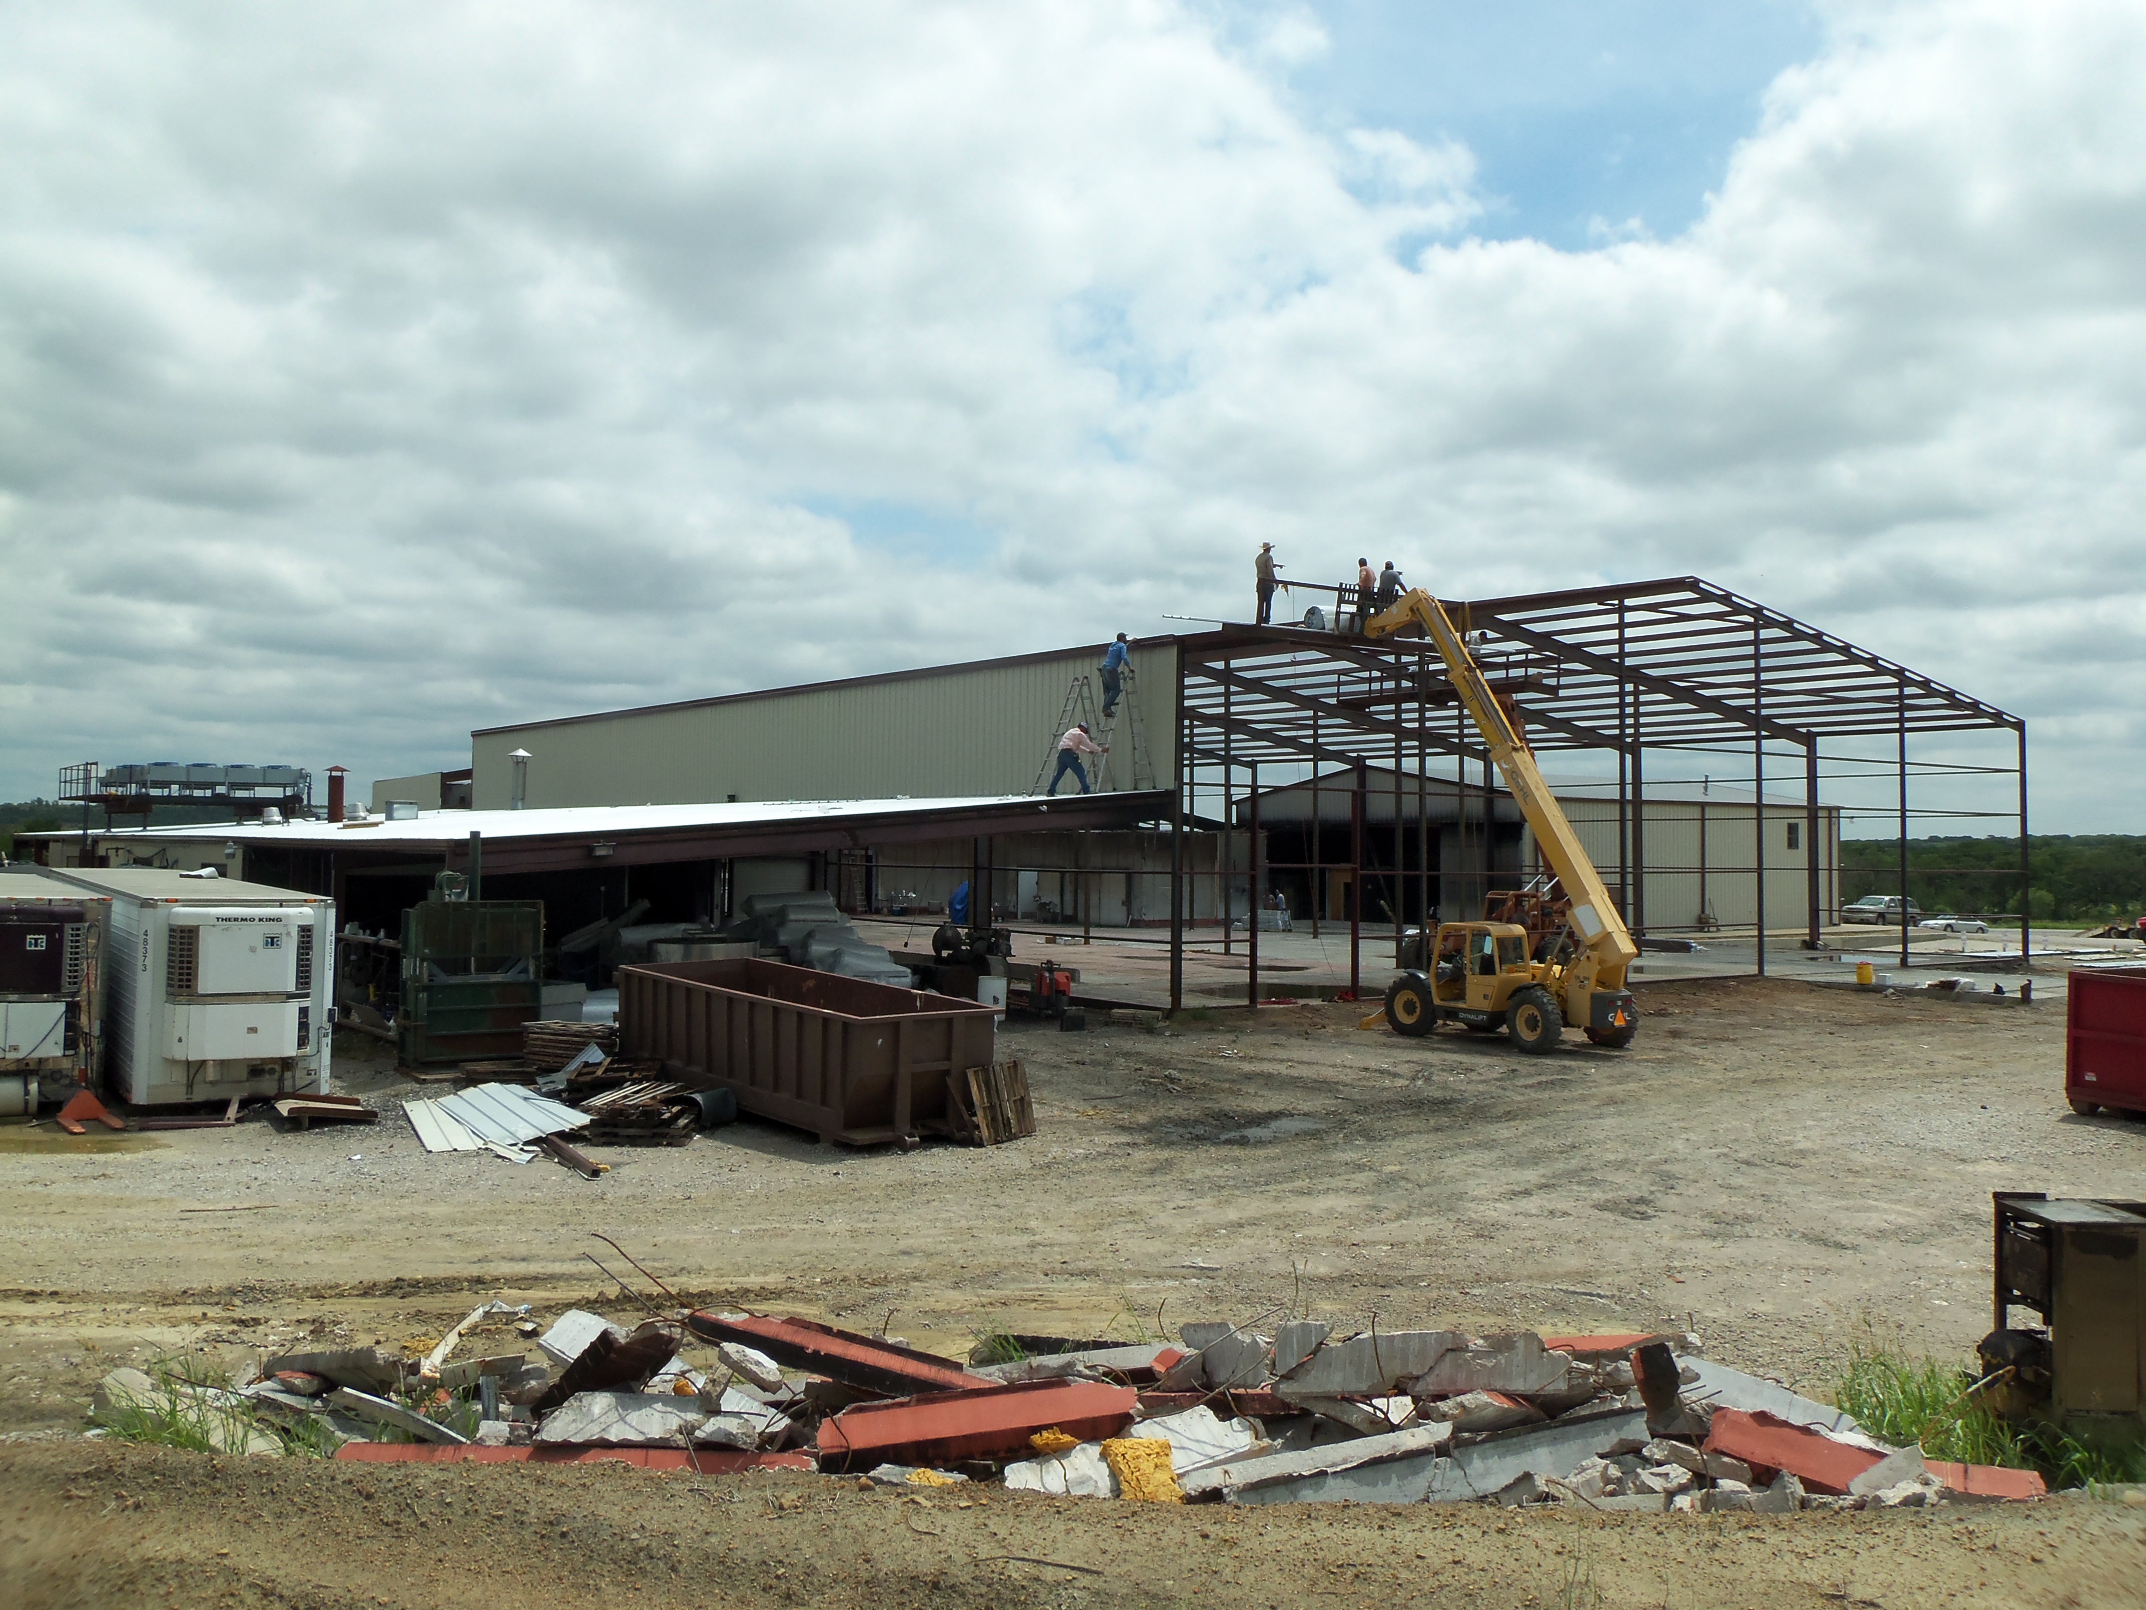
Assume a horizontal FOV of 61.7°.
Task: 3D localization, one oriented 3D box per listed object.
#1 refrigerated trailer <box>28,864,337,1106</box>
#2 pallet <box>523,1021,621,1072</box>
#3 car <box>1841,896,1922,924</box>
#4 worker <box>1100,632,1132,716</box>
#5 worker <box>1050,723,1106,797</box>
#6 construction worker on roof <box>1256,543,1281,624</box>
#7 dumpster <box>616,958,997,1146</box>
[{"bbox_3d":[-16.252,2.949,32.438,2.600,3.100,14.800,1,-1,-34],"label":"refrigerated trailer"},{"bbox_3d":[-8.240,3.975,29.500,1.220,0.720,1.050,0,-2,16],"label":"pallet"},{"bbox_3d":[51.349,6.730,114.000,5.100,1.900,2.000,1,-2,-33],"label":"car"},{"bbox_3d":[0.902,-2.689,37.200,0.580,1.740,0.520,2,-2,-37],"label":"worker"},{"bbox_3d":[0.087,-0.954,37.200,1.050,1.520,0.600,1,-2,-25],"label":"worker"},{"bbox_3d":[4.317,-4.850,39.400,0.480,1.780,0.520,1,-2,-35],"label":"construction worker on roof"},{"bbox_3d":[-4.270,3.633,27.650,2.440,1.720,7.100,1,1,-41],"label":"dumpster"}]

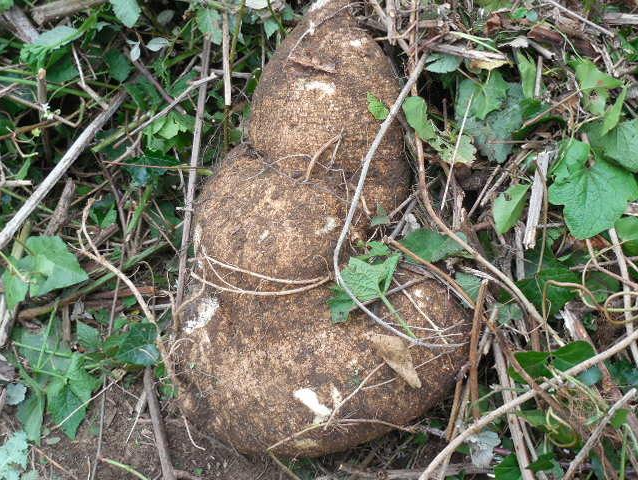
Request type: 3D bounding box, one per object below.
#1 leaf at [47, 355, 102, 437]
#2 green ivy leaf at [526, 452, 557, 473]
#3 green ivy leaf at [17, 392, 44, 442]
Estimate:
[{"bbox_3d":[-0.247,0.156,1.129,0.052,0.022,0.089,-7,66,-3],"label":"leaf"},{"bbox_3d":[0.216,0.216,1.094,0.031,0.012,0.019,-5,63,-3],"label":"green ivy leaf"},{"bbox_3d":[-0.288,0.177,1.127,0.026,0.015,0.055,-26,59,9],"label":"green ivy leaf"}]

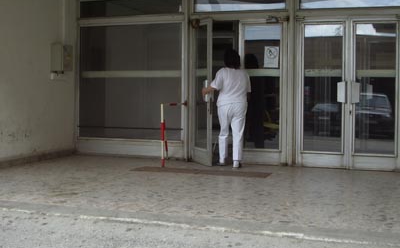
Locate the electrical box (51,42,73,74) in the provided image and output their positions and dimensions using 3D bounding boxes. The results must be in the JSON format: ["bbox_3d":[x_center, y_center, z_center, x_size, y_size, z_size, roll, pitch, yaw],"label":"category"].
[{"bbox_3d":[-2.078,-0.991,9.412,0.210,0.418,0.261,2,4,21],"label":"electrical box"}]

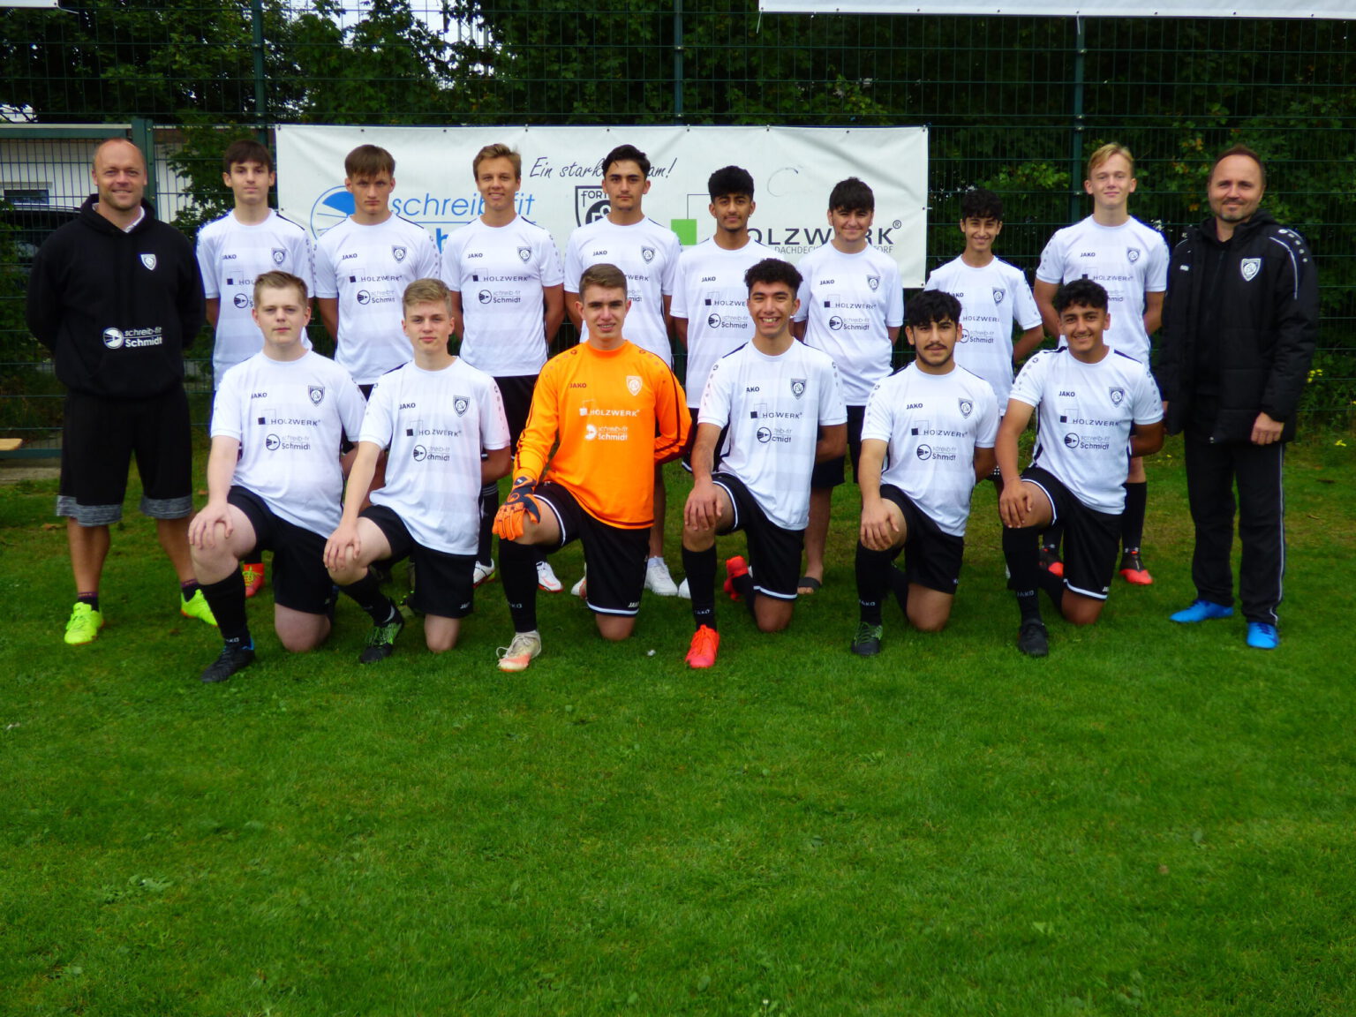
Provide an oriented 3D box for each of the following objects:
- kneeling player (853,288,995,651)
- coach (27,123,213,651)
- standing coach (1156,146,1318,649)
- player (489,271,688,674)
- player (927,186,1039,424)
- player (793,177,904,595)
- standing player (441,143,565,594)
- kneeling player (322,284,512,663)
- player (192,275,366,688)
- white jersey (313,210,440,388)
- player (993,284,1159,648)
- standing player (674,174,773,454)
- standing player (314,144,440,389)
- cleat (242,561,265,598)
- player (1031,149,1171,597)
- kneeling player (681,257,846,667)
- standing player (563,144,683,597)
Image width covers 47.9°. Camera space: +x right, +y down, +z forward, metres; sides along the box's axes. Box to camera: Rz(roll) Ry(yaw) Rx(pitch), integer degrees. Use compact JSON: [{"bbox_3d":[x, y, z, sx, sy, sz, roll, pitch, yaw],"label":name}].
[{"bbox_3d":[0.859,-0.170,5.471,0.550,1.209,0.850,0,9,3],"label":"kneeling player"},{"bbox_3d":[-2.010,-0.430,5.518,0.625,1.762,0.477,-3,10,-18],"label":"coach"},{"bbox_3d":[2.005,-0.407,5.443,0.556,1.717,0.437,6,12,32],"label":"standing coach"},{"bbox_3d":[-0.287,-0.192,5.389,0.645,1.325,0.953,-1,10,-3],"label":"player"},{"bbox_3d":[1.230,-0.488,6.225,0.479,1.586,0.360,2,10,13],"label":"player"},{"bbox_3d":[0.691,-0.493,6.163,0.457,1.647,0.367,1,10,4],"label":"player"},{"bbox_3d":[-0.715,-0.565,6.200,0.496,1.785,0.377,-1,10,-4],"label":"standing player"},{"bbox_3d":[-0.861,-0.169,5.374,0.580,1.258,0.740,0,9,0],"label":"kneeling player"},{"bbox_3d":[-1.301,-0.155,5.204,0.520,1.289,0.880,-1,9,-2],"label":"player"},{"bbox_3d":[-1.206,-0.843,6.122,0.506,0.667,0.278,-2,10,-8],"label":"white jersey"},{"bbox_3d":[1.436,-0.197,5.561,0.625,1.266,0.953,1,10,8],"label":"player"},{"bbox_3d":[0.205,-0.499,6.060,0.471,1.673,0.360,0,9,2],"label":"standing player"},{"bbox_3d":[-1.201,-0.547,6.112,0.497,1.765,0.360,-1,9,-4],"label":"standing player"},{"bbox_3d":[-1.736,0.281,6.177,0.105,0.115,0.285,0,9,3],"label":"cleat"},{"bbox_3d":[1.719,-0.588,6.270,0.557,1.765,0.360,1,9,6],"label":"player"},{"bbox_3d":[0.302,-0.211,5.436,0.586,1.344,0.973,0,10,0],"label":"kneeling player"},{"bbox_3d":[-0.223,-0.550,6.133,0.486,1.775,0.367,-1,10,-2],"label":"standing player"}]

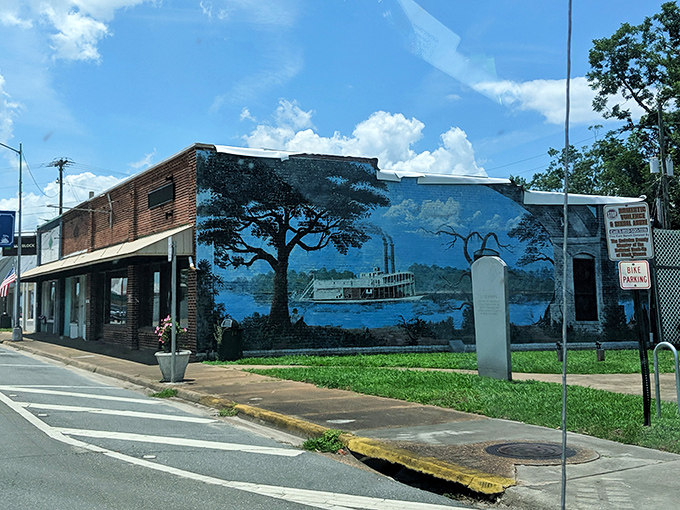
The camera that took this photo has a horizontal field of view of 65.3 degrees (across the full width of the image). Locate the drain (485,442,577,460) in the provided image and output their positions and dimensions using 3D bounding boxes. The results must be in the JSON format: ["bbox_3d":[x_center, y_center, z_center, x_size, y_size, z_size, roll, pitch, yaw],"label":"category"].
[{"bbox_3d":[1.763,1.819,4.920,0.800,0.040,0.790,-5,-9,20],"label":"drain"}]

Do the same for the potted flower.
[{"bbox_3d":[-3.040,1.705,9.650,0.660,1.200,0.660,-1,-6,0],"label":"potted flower"}]

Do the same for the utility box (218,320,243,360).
[{"bbox_3d":[-2.502,1.949,12.150,0.570,0.960,0.560,-4,-6,30],"label":"utility box"}]

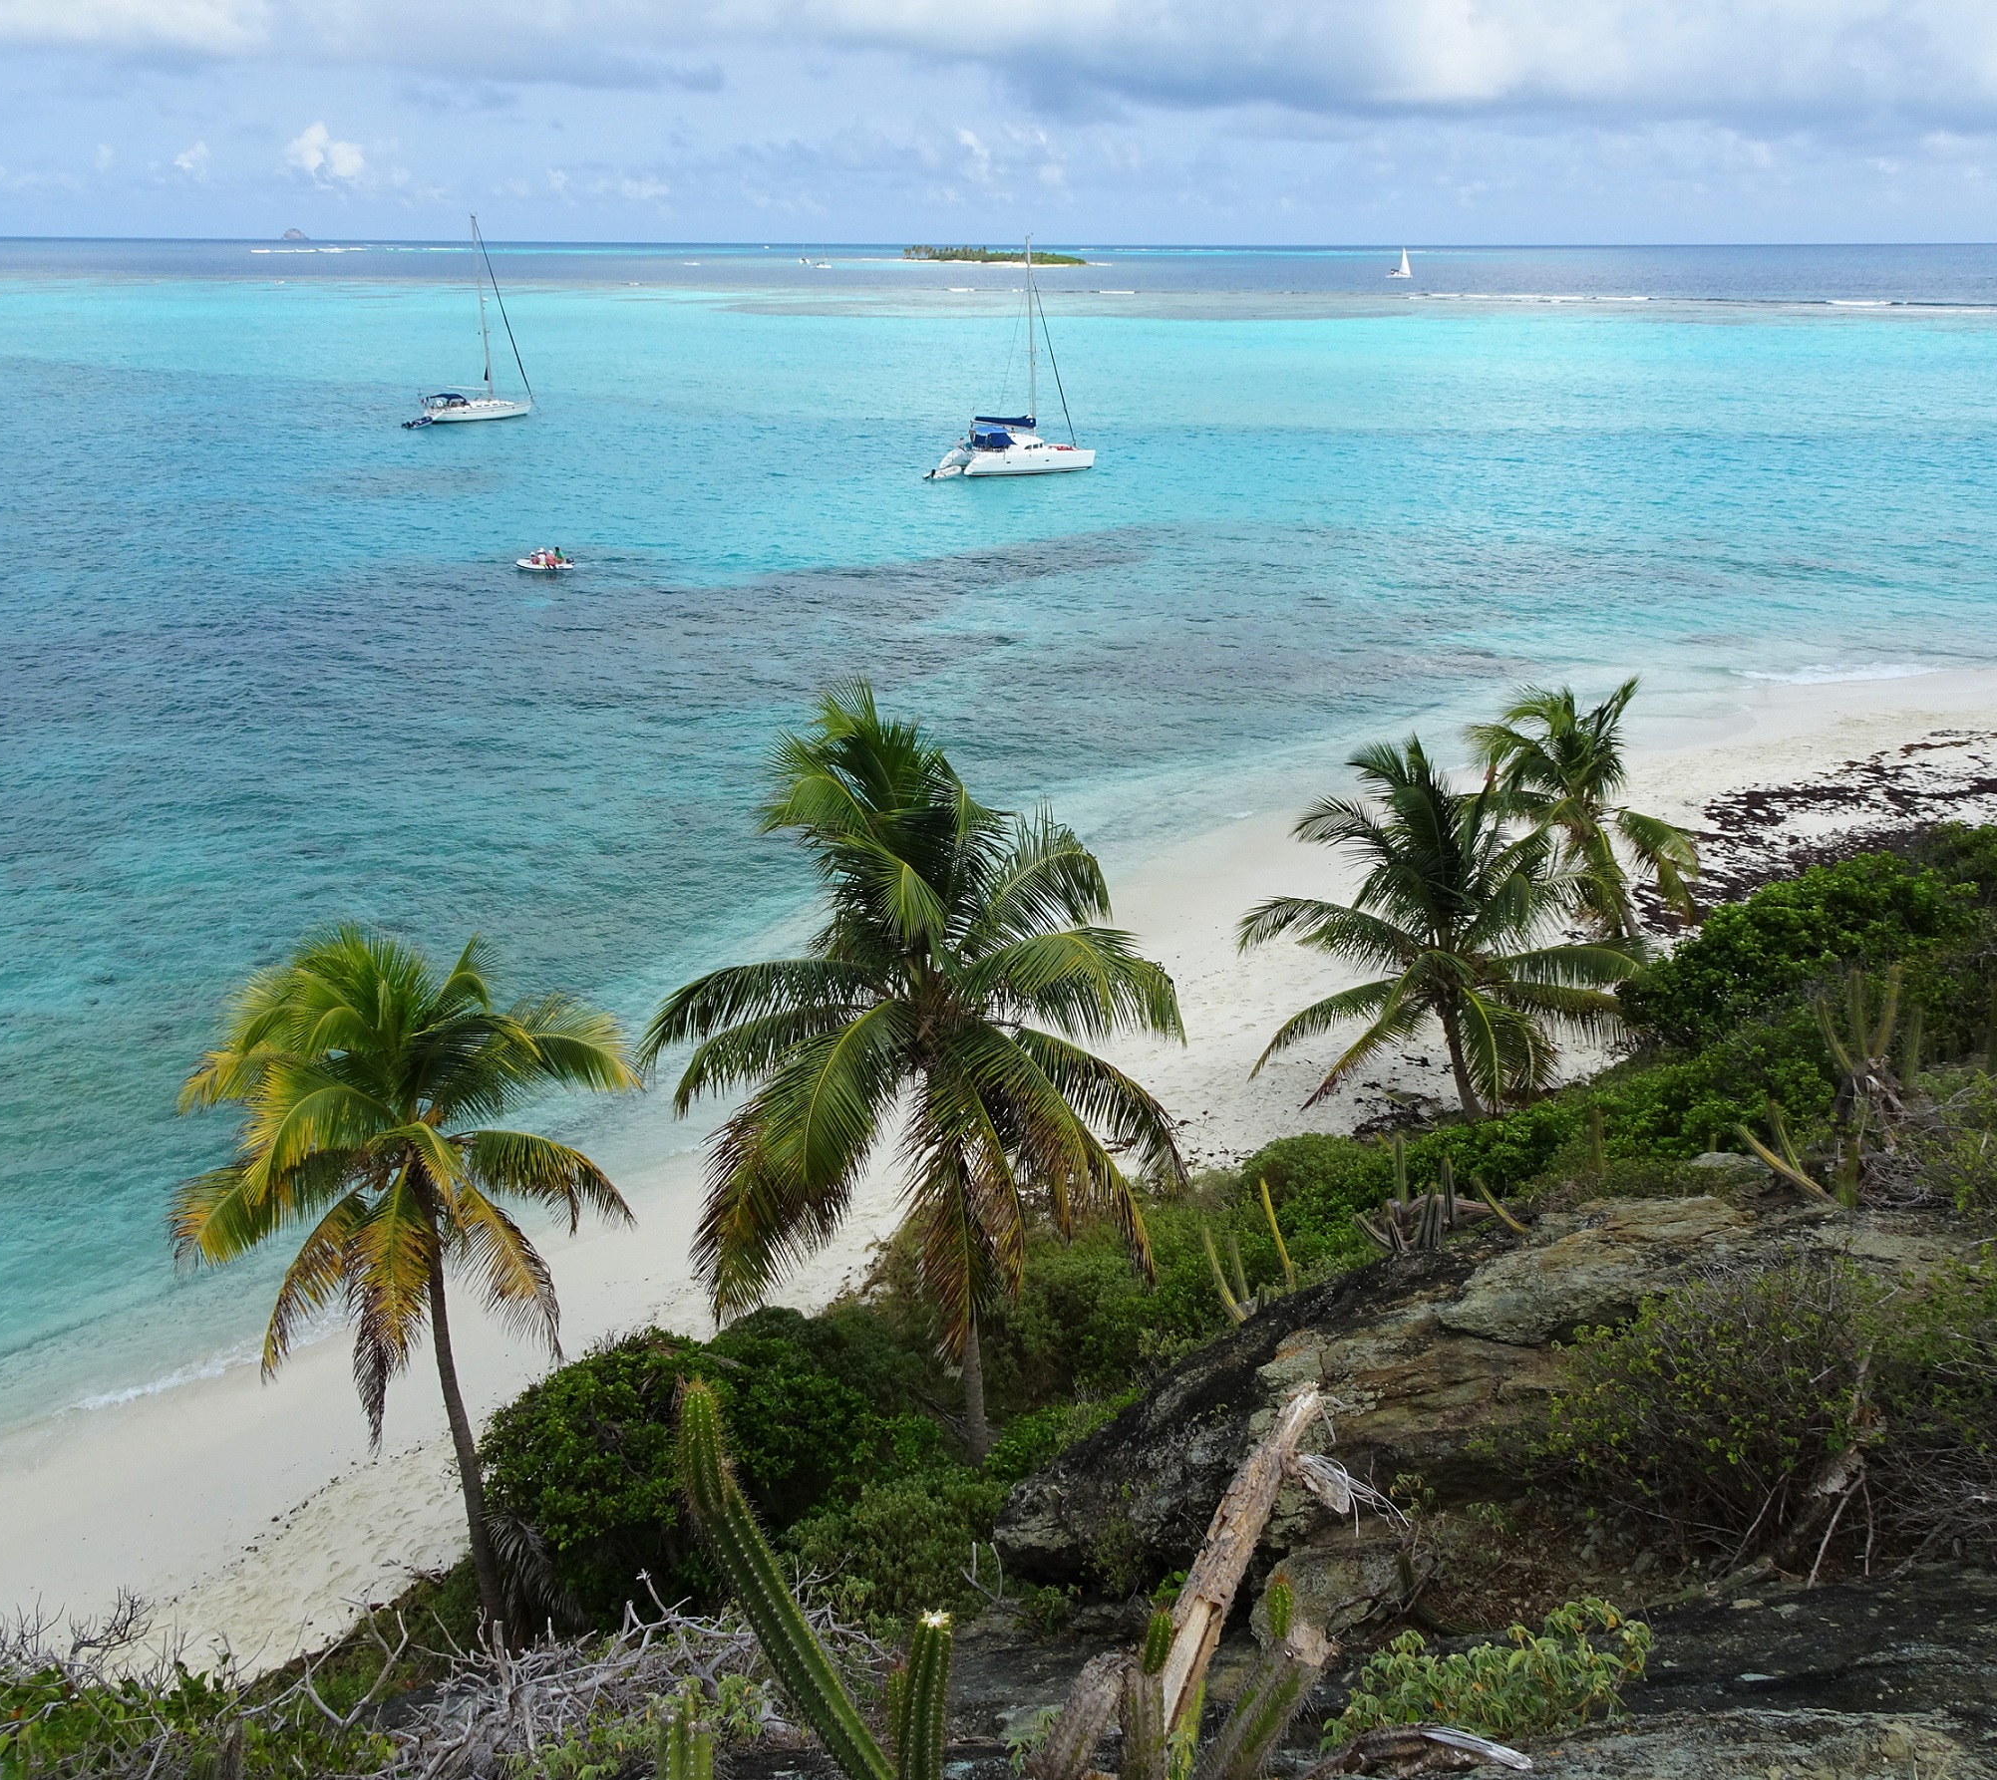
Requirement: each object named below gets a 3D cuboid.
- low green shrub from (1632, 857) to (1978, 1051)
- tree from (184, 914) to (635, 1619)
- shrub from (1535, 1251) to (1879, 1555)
[{"bbox_3d":[16.007,1.208,33.000,6.900,3.300,5.000,0,21,0],"label":"low green shrub"},{"bbox_3d":[-6.047,4.416,17.063,4.736,8.684,4.736,0,21,0],"label":"tree"},{"bbox_3d":[2.166,1.569,5.000,1.050,0.820,0.850,0,21,0],"label":"shrub"}]

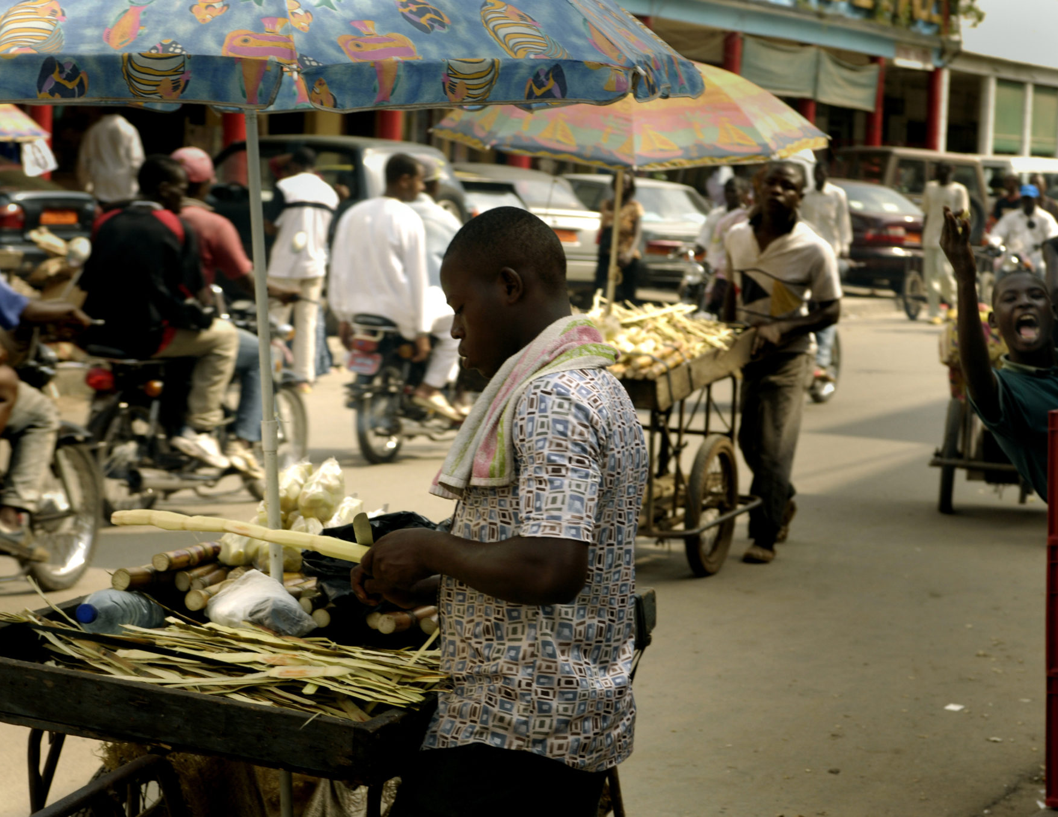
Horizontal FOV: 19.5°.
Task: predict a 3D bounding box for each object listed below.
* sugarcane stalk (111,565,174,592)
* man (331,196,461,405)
[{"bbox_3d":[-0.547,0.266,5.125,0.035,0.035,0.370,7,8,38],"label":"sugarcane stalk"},{"bbox_3d":[-0.693,-0.662,16.600,0.540,1.360,0.680,3,5,23],"label":"man"}]

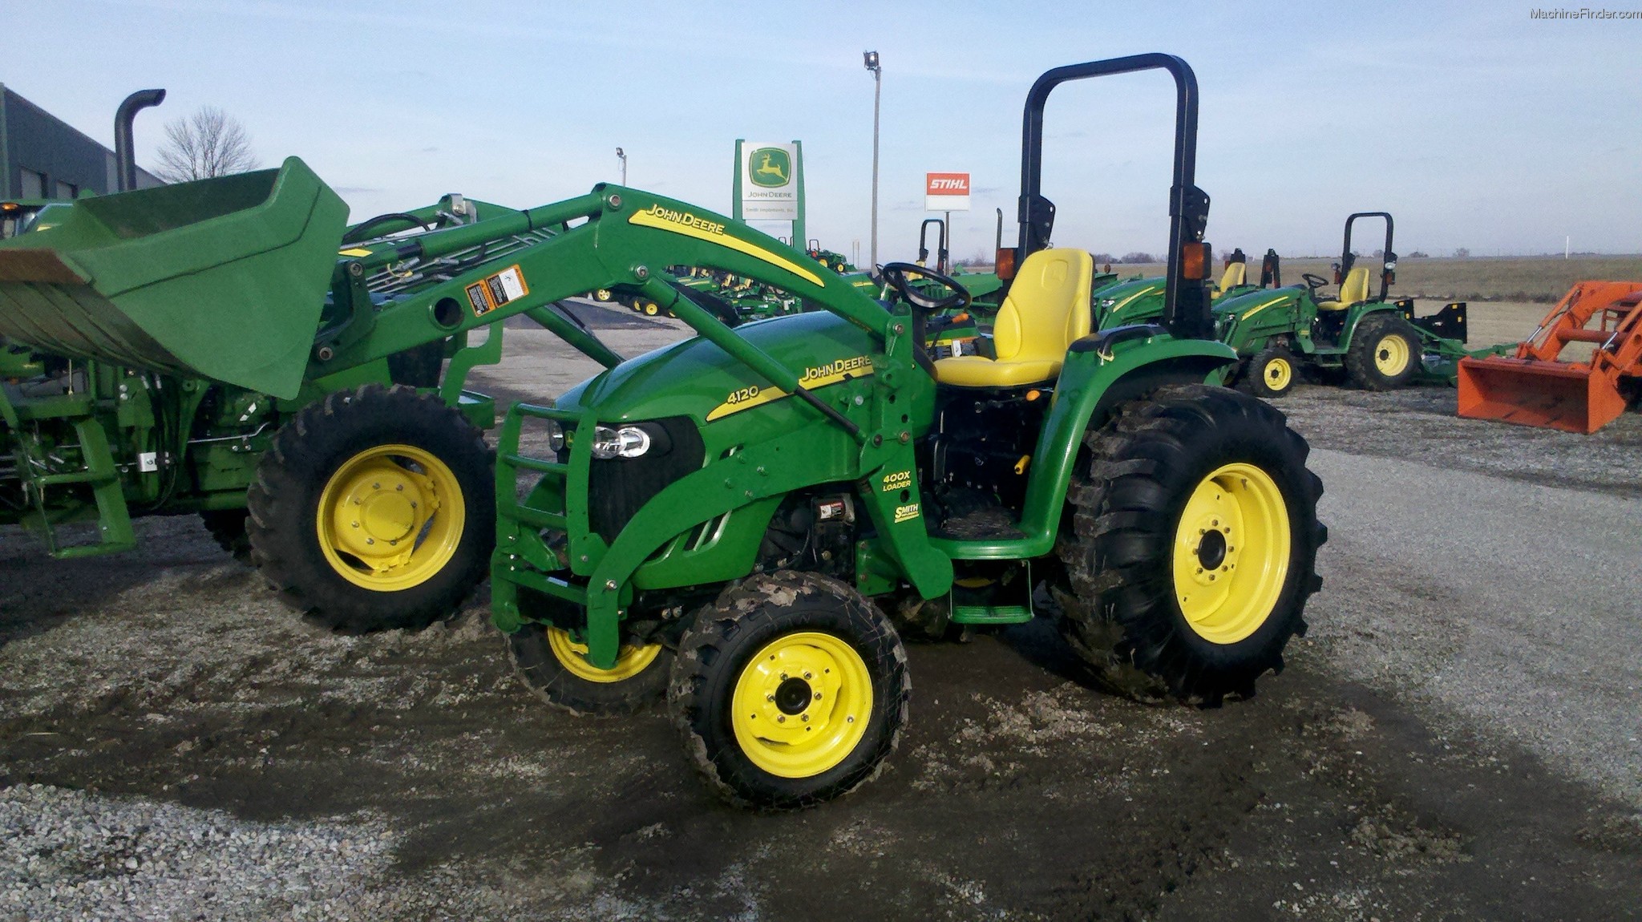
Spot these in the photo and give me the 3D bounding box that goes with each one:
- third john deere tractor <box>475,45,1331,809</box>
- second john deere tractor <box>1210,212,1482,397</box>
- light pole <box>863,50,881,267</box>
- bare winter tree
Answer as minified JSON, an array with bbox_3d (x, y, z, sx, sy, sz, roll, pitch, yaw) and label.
[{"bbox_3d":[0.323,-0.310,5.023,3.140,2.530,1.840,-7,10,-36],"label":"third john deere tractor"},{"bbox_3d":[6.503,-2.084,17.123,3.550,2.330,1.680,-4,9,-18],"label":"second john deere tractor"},{"bbox_3d":[1.605,-8.180,39.232,0.500,8.090,0.500,-1,8,0],"label":"light pole"},{"bbox_3d":[-32.372,-13.170,68.722,6.200,10.730,6.200,-1,8,0],"label":"bare winter tree"}]

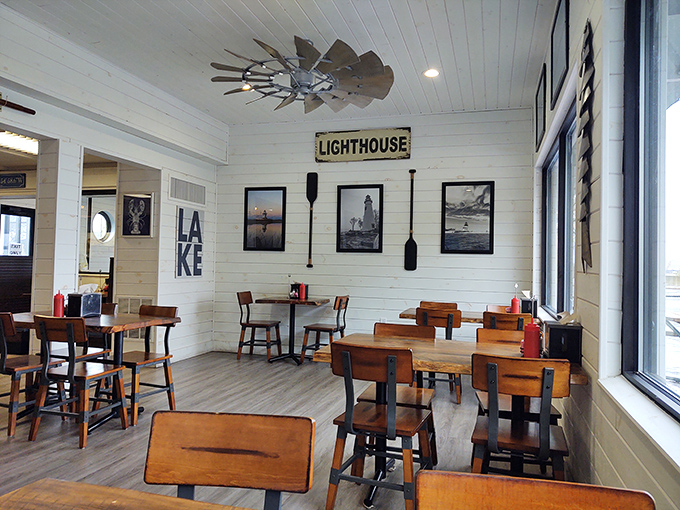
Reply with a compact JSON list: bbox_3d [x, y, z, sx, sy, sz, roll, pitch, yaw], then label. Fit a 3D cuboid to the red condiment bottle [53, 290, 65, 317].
[{"bbox_3d":[-2.266,0.402,4.278,0.080,0.219,0.080,1,-1,16],"label":"red condiment bottle"}]

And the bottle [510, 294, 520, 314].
[{"bbox_3d":[1.745,0.501,5.277,0.080,0.219,0.080,1,-1,16],"label":"bottle"}]

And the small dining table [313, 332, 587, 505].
[{"bbox_3d":[0.607,0.914,3.009,1.320,0.752,0.867,1,-1,16],"label":"small dining table"}]

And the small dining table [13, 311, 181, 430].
[{"bbox_3d":[-1.969,0.855,4.011,1.220,0.757,0.770,1,-1,16],"label":"small dining table"}]

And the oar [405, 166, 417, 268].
[{"bbox_3d":[0.869,-0.424,6.439,0.150,1.235,0.035,1,-1,16],"label":"oar"}]

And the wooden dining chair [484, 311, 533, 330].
[{"bbox_3d":[1.461,0.903,4.627,0.410,0.825,0.475,1,-2,18],"label":"wooden dining chair"}]

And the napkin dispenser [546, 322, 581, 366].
[{"bbox_3d":[1.049,0.413,2.495,0.140,0.180,0.190,1,-1,16],"label":"napkin dispenser"}]

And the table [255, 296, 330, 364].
[{"bbox_3d":[-0.595,0.966,6.687,0.803,0.763,0.557,1,-1,16],"label":"table"}]

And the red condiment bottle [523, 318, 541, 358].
[{"bbox_3d":[0.980,0.430,2.711,0.080,0.219,0.080,1,-1,16],"label":"red condiment bottle"}]

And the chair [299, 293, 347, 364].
[{"bbox_3d":[-0.182,0.915,6.492,0.500,0.820,0.450,1,-1,23],"label":"chair"}]

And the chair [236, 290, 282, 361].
[{"bbox_3d":[-1.028,0.904,6.803,0.475,0.830,0.420,1,-1,14],"label":"chair"}]

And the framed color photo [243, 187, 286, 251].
[{"bbox_3d":[-1.008,-0.483,7.130,0.601,0.860,0.030,1,-1,16],"label":"framed color photo"}]

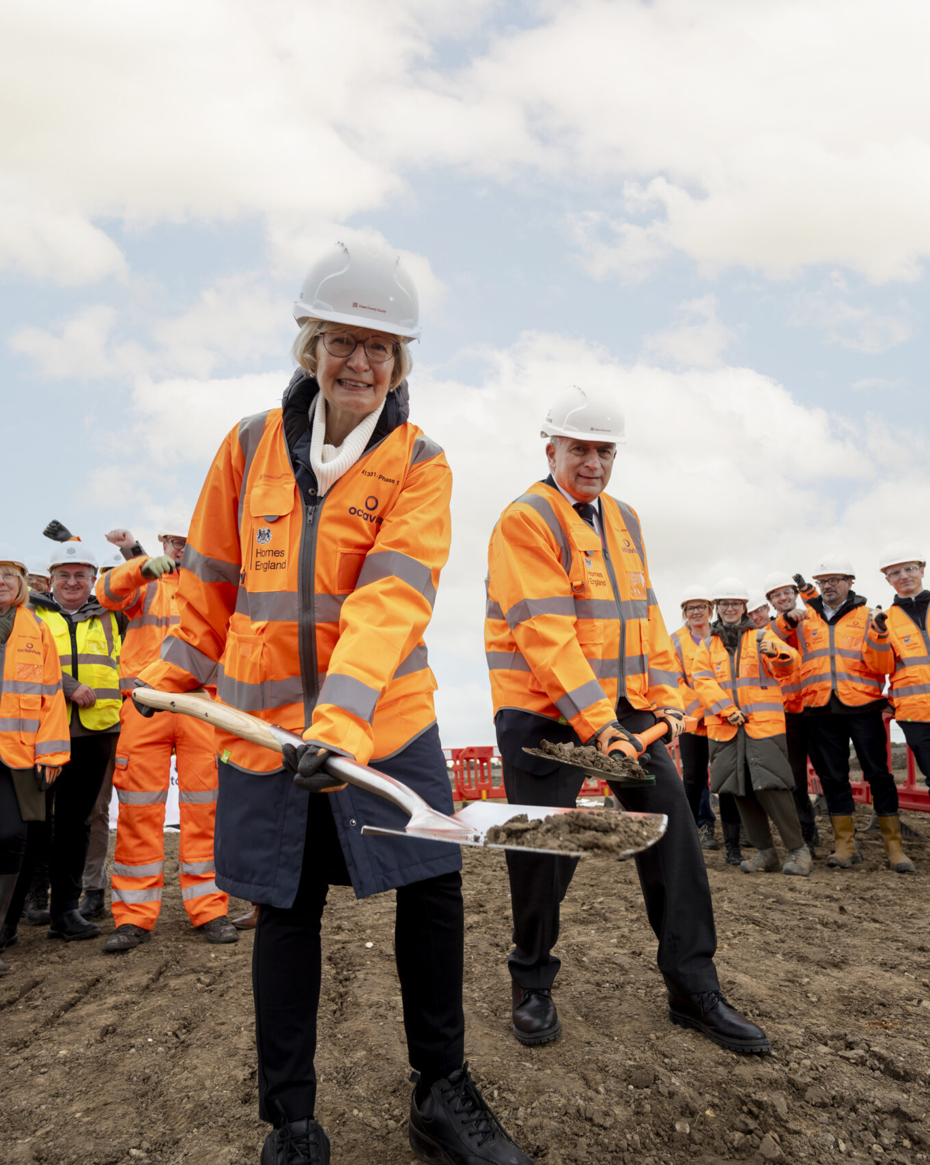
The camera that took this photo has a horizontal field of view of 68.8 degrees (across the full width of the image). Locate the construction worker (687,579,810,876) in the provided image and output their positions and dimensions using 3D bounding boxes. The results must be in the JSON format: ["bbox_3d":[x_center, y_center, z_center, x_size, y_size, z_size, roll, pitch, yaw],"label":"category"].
[{"bbox_3d":[1.778,0.832,4.232,0.600,1.750,0.420,-12,-18,31],"label":"construction worker"}]

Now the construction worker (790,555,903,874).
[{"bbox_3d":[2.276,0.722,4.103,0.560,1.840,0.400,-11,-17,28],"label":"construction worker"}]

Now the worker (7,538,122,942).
[{"bbox_3d":[-1.866,0.651,3.214,0.540,1.830,0.420,5,-17,-27],"label":"worker"}]

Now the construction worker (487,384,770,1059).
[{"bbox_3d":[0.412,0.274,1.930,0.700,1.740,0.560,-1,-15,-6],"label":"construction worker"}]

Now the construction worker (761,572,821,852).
[{"bbox_3d":[2.251,0.878,4.726,0.550,1.780,0.420,-12,-17,28],"label":"construction worker"}]

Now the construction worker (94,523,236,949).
[{"bbox_3d":[-1.341,0.593,3.083,0.600,1.850,0.450,4,-17,-25],"label":"construction worker"}]

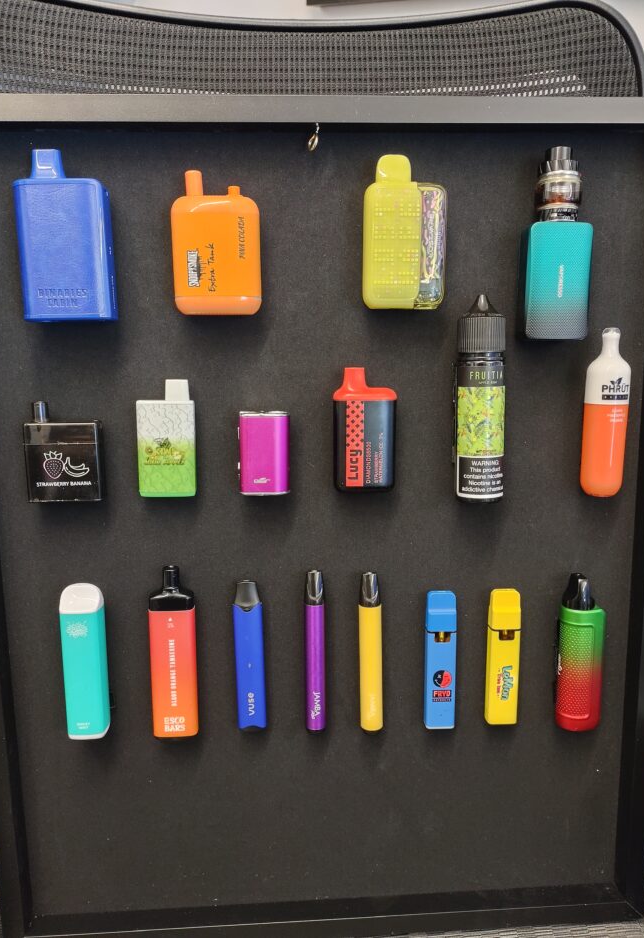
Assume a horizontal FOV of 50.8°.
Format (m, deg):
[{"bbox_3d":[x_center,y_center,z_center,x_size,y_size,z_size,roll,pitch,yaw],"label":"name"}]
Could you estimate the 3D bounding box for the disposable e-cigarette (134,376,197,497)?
[{"bbox_3d":[-0.104,-0.021,0.461,0.038,0.079,0.020,-1,9,-3],"label":"disposable e-cigarette"}]

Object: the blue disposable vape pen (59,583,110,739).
[{"bbox_3d":[-0.169,0.136,0.483,0.031,0.114,0.018,-1,9,-3],"label":"blue disposable vape pen"}]

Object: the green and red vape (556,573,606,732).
[{"bbox_3d":[0.190,0.135,0.499,0.035,0.119,0.025,-1,9,-3],"label":"green and red vape"}]

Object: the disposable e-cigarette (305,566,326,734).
[{"bbox_3d":[-0.005,0.134,0.494,0.015,0.122,0.013,-1,9,-3],"label":"disposable e-cigarette"}]

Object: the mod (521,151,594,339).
[{"bbox_3d":[0.147,-0.139,0.421,0.037,0.115,0.027,-1,9,-3],"label":"mod"}]

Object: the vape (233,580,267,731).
[{"bbox_3d":[-0.049,0.127,0.458,0.019,0.108,0.011,-2,9,-3],"label":"vape"}]

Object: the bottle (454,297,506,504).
[{"bbox_3d":[0.109,-0.047,0.462,0.033,0.140,0.033,-1,9,-3],"label":"bottle"}]

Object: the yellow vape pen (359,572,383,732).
[{"bbox_3d":[0.036,0.135,0.497,0.015,0.121,0.013,-1,9,-3],"label":"yellow vape pen"}]

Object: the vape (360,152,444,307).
[{"bbox_3d":[0.049,-0.144,0.416,0.050,0.091,0.023,-1,9,-3],"label":"vape"}]

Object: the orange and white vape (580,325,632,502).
[{"bbox_3d":[0.184,-0.035,0.439,0.027,0.109,0.026,0,9,-3],"label":"orange and white vape"}]

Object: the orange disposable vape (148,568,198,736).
[{"bbox_3d":[-0.098,0.123,0.451,0.029,0.119,0.019,0,9,-3],"label":"orange disposable vape"}]

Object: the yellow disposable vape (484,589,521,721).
[{"bbox_3d":[0.123,0.129,0.467,0.022,0.097,0.011,-1,9,-3],"label":"yellow disposable vape"}]

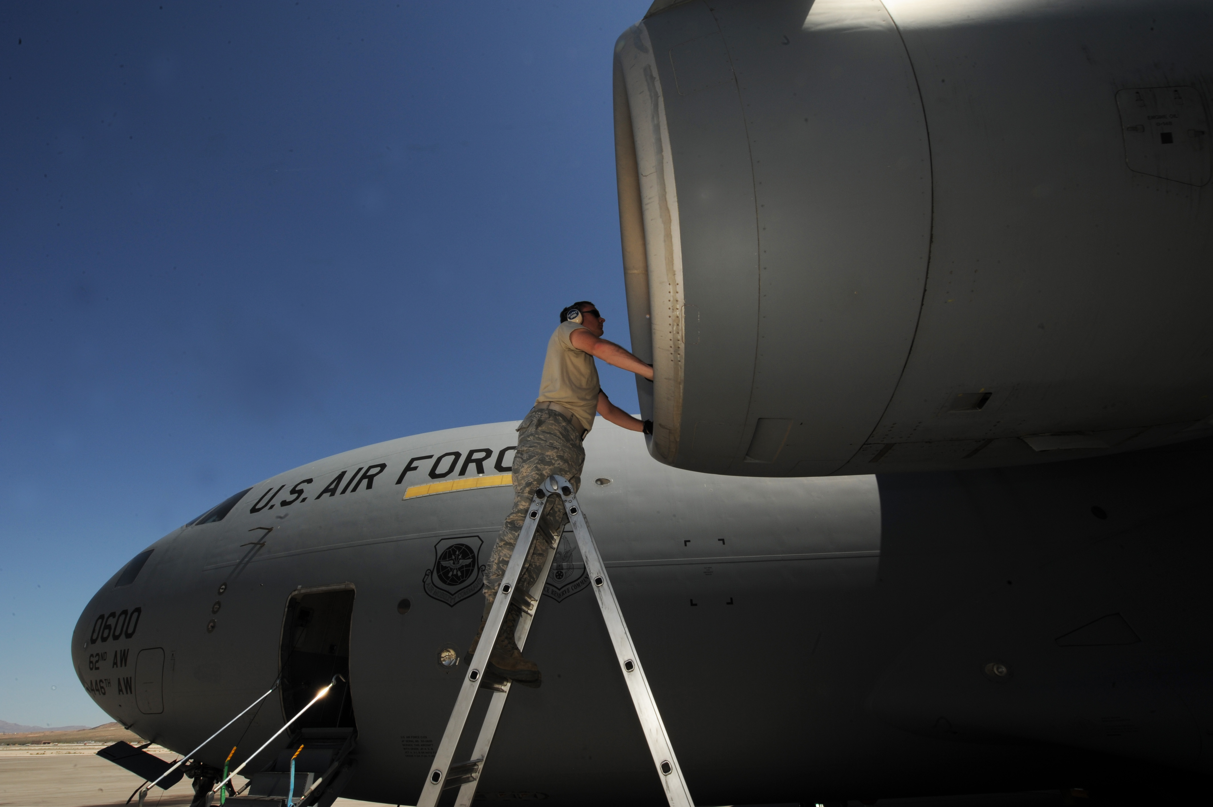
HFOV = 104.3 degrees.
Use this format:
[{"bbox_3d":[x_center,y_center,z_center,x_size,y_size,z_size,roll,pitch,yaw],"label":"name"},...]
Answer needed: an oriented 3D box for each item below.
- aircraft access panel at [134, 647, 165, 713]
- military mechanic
[{"bbox_3d":[-6.500,3.945,6.720,0.650,0.870,0.080,-14,-11,18],"label":"aircraft access panel"},{"bbox_3d":[-0.118,0.223,2.152,0.850,1.790,0.550,-1,-34,-2],"label":"military mechanic"}]

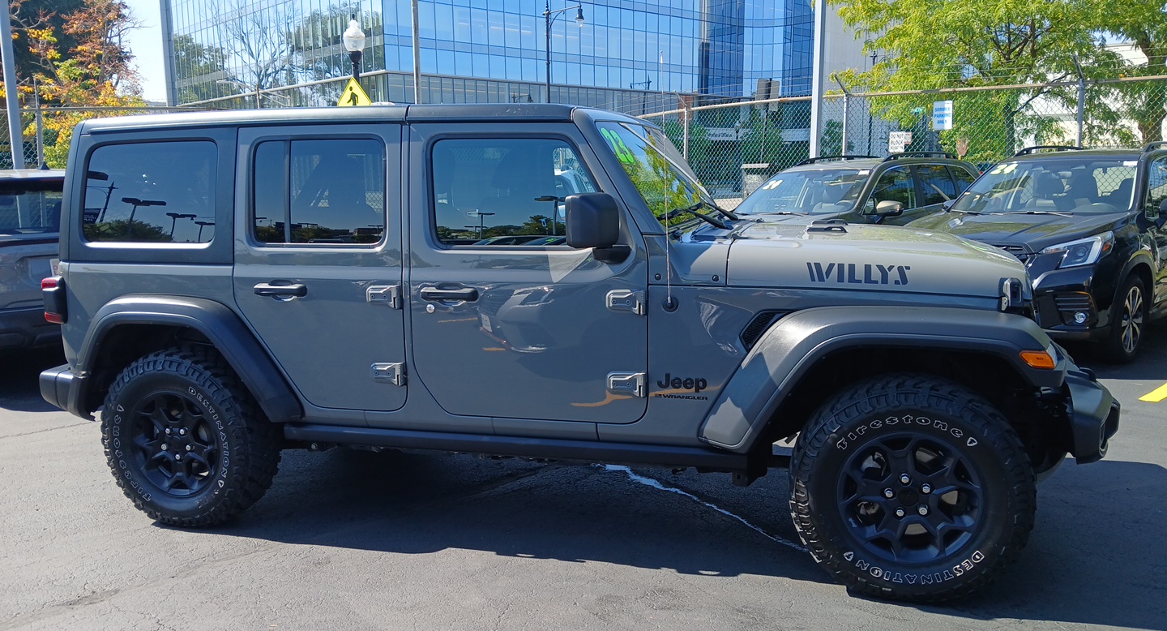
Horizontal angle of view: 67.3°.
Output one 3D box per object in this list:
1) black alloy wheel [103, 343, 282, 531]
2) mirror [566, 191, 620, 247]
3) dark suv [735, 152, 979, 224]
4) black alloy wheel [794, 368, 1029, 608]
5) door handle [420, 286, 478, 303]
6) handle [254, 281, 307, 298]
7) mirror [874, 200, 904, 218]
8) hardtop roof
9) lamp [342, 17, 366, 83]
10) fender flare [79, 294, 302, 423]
[{"bbox_3d":[-1.756,0.543,3.893,0.800,0.800,0.250,1,10,15],"label":"black alloy wheel"},{"bbox_3d":[0.038,-0.339,3.086,0.130,0.200,0.220,1,10,15],"label":"mirror"},{"bbox_3d":[2.798,-0.941,9.638,4.620,1.720,1.880,-10,13,-43],"label":"dark suv"},{"bbox_3d":[1.145,0.614,3.102,0.800,0.800,0.250,1,10,15],"label":"black alloy wheel"},{"bbox_3d":[-0.519,-0.084,3.414,0.250,0.062,0.055,1,10,15],"label":"door handle"},{"bbox_3d":[-1.244,-0.108,3.611,0.250,0.062,0.055,1,10,15],"label":"handle"},{"bbox_3d":[2.966,-1.039,8.500,0.160,0.180,0.230,-10,13,-43],"label":"mirror"},{"bbox_3d":[-0.927,-0.939,4.235,2.340,0.135,1.430,1,10,15],"label":"hardtop roof"},{"bbox_3d":[-4.426,-3.583,17.309,0.430,4.600,0.430,-1,9,0],"label":"lamp"},{"bbox_3d":[-1.704,0.157,3.745,1.070,0.550,0.170,1,10,15],"label":"fender flare"}]

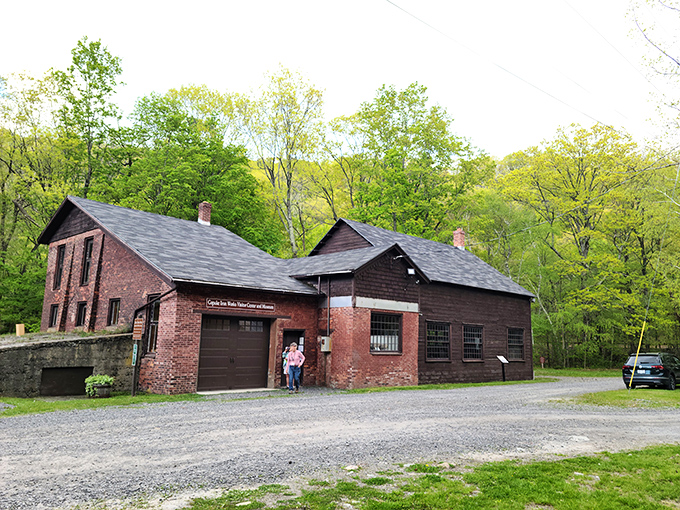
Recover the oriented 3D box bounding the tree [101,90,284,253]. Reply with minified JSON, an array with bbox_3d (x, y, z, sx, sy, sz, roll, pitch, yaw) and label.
[{"bbox_3d":[-10.397,-2.816,37.840,12.820,18.040,12.180,2,-9,0],"label":"tree"}]

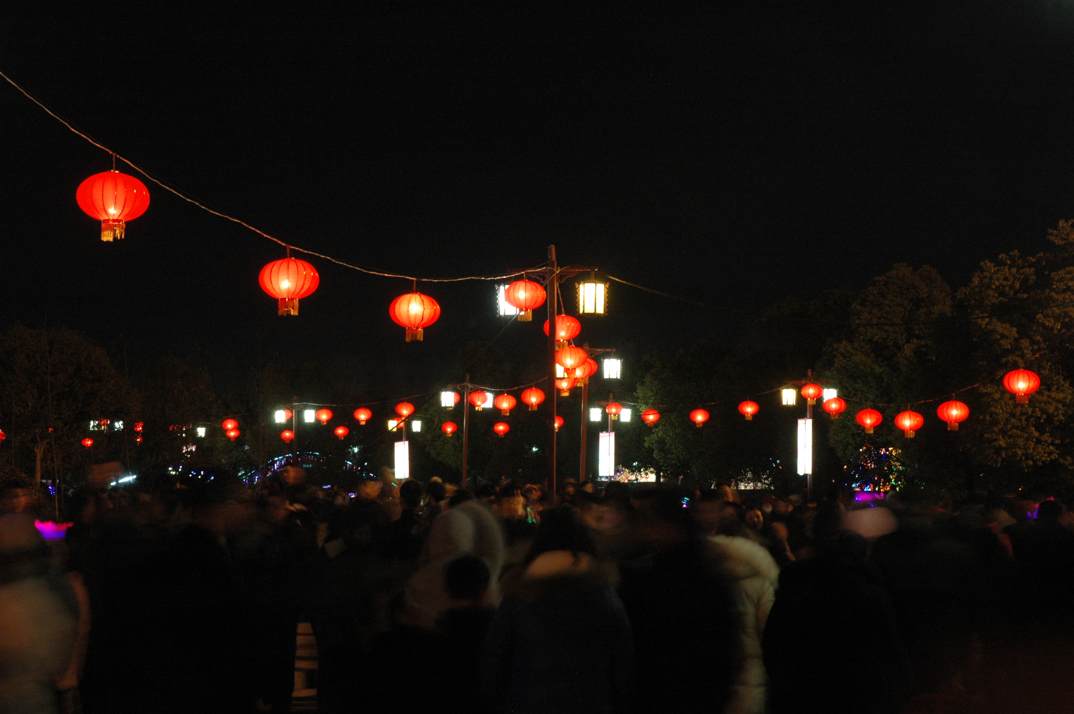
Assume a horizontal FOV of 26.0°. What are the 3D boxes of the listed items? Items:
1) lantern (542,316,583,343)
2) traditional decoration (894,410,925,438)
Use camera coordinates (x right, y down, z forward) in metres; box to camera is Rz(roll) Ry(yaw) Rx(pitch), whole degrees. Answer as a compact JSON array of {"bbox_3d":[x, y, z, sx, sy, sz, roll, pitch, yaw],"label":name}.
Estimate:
[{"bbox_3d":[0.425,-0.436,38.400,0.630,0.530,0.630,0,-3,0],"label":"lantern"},{"bbox_3d":[7.335,1.325,45.770,0.560,0.526,0.560,0,-4,0],"label":"traditional decoration"}]

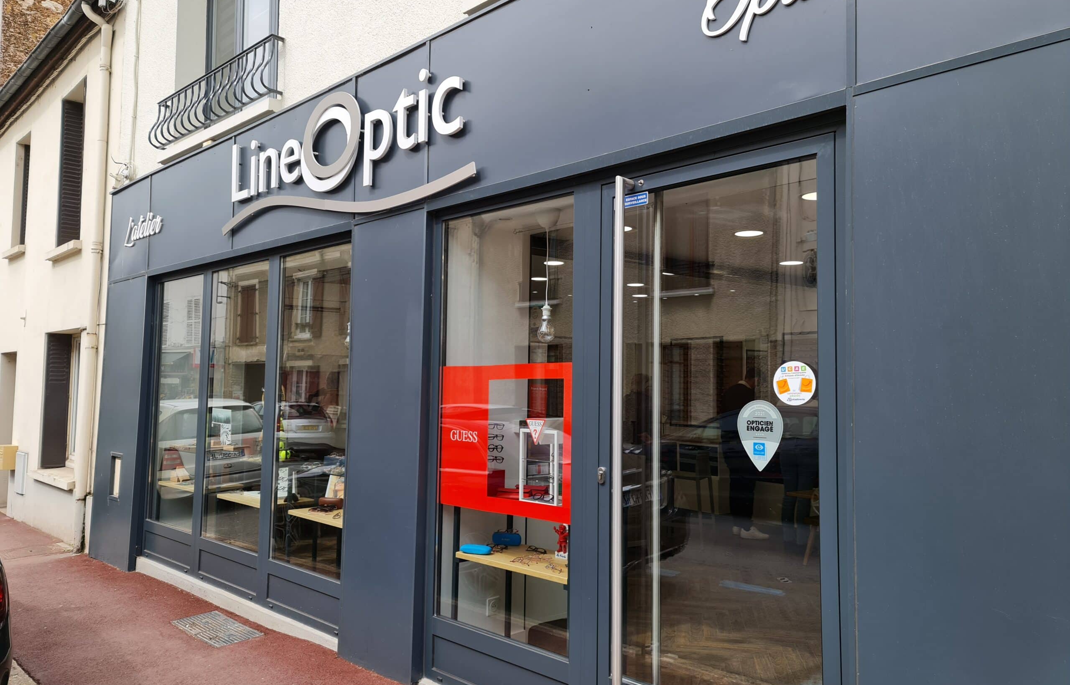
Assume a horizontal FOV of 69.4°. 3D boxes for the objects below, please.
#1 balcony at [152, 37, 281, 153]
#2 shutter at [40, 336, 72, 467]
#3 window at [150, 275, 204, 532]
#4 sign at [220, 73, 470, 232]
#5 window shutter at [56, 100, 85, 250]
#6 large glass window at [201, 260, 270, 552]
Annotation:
[{"bbox_3d":[-2.445,-1.823,5.817,2.080,0.470,0.140,-3,-5,44],"label":"balcony"},{"bbox_3d":[-5.452,0.660,8.805,0.060,1.530,0.240,-3,-5,44],"label":"shutter"},{"bbox_3d":[-2.876,0.479,6.137,0.920,1.965,0.060,-3,-5,44],"label":"window"},{"bbox_3d":[-1.204,-1.053,4.458,2.640,0.725,0.075,-3,-5,44],"label":"sign"},{"bbox_3d":[-5.298,-1.942,8.832,0.060,1.650,0.200,-3,-5,44],"label":"window shutter"},{"bbox_3d":[-2.119,0.426,5.411,0.880,1.990,0.060,-3,-5,44],"label":"large glass window"}]

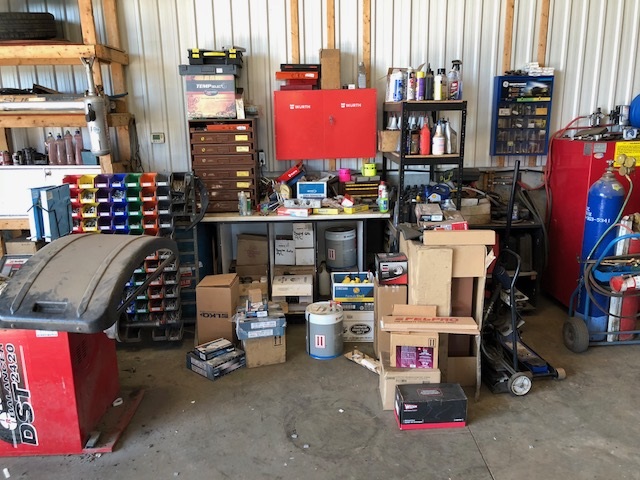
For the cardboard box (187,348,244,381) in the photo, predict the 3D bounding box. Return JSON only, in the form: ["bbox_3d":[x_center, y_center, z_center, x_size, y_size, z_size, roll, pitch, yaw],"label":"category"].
[{"bbox_3d":[-0.741,0.865,3.717,0.306,0.113,0.287,10,18,40],"label":"cardboard box"}]

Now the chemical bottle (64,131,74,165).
[{"bbox_3d":[-2.006,-0.740,4.150,0.066,0.268,0.066,-1,14,-1],"label":"chemical bottle"}]

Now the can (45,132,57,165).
[{"bbox_3d":[-2.396,-0.812,4.608,0.070,0.283,0.070,-1,13,0],"label":"can"}]

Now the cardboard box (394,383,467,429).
[{"bbox_3d":[0.634,0.951,2.971,0.369,0.169,0.180,-1,14,-1],"label":"cardboard box"}]

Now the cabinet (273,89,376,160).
[{"bbox_3d":[0.053,-1.071,4.824,0.914,0.605,0.280,-1,13,-2],"label":"cabinet"}]

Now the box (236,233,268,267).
[{"bbox_3d":[-0.617,0.090,4.862,0.276,0.232,0.260,-1,13,-2],"label":"box"}]

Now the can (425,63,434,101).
[{"bbox_3d":[0.840,-1.204,3.952,0.067,0.273,0.067,-1,13,0],"label":"can"}]

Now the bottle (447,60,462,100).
[{"bbox_3d":[1.005,-1.181,3.834,0.103,0.285,0.065,3,14,15],"label":"bottle"}]

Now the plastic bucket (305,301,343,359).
[{"bbox_3d":[0.029,0.684,3.905,0.287,0.348,0.287,-1,13,0],"label":"plastic bucket"}]

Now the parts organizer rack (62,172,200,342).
[{"bbox_3d":[-1.382,0.147,3.877,0.880,1.280,0.380,-1,14,1],"label":"parts organizer rack"}]

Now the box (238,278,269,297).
[{"bbox_3d":[-0.588,0.403,4.691,0.270,0.140,0.250,-1,14,-1],"label":"box"}]

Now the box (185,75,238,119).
[{"bbox_3d":[-0.914,-1.212,4.420,0.405,0.340,0.310,-3,14,-7],"label":"box"}]

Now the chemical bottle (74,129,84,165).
[{"bbox_3d":[-1.929,-0.743,4.150,0.066,0.275,0.066,-1,14,-1],"label":"chemical bottle"}]

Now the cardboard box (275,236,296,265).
[{"bbox_3d":[-0.300,0.091,4.496,0.175,0.215,0.180,-1,14,1],"label":"cardboard box"}]

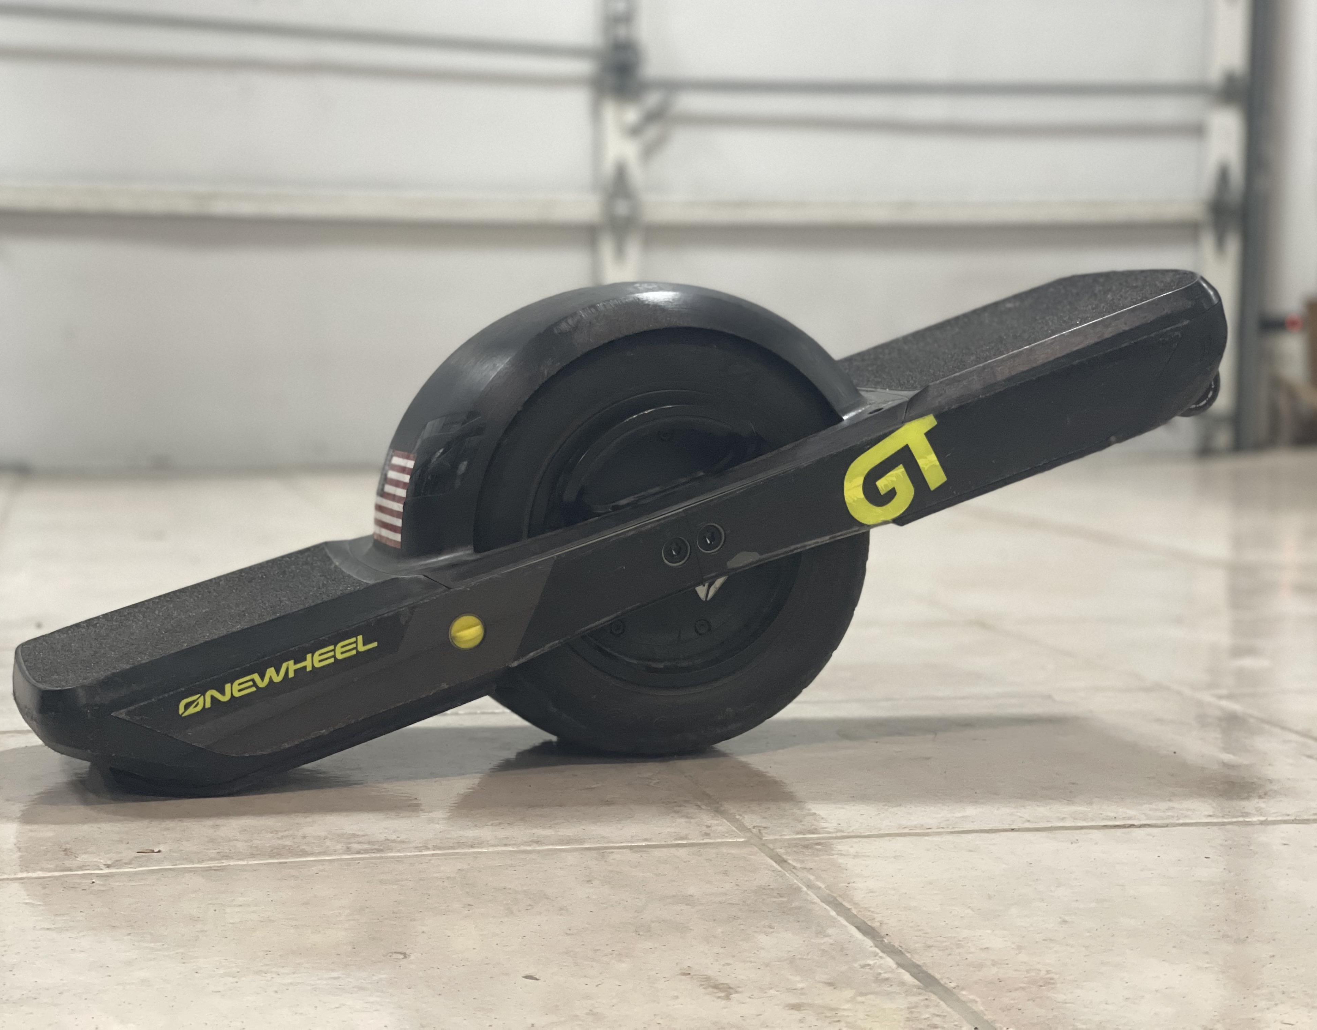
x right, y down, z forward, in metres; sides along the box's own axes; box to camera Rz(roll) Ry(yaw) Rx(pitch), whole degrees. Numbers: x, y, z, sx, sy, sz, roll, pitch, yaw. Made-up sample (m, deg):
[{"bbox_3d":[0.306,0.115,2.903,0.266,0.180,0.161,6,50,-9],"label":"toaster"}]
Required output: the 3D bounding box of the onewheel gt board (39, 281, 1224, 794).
[{"bbox_3d":[-0.014,0.000,1.626,0.800,0.302,0.233,-20,10,-15],"label":"onewheel gt board"}]

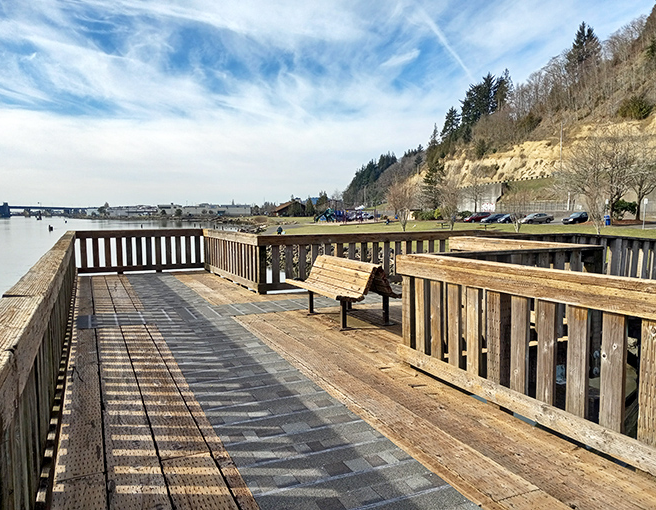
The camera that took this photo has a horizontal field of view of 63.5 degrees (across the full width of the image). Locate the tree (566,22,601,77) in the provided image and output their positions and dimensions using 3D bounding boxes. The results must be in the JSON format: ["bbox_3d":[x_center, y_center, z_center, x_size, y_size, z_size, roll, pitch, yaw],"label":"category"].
[{"bbox_3d":[86.708,-69.061,180.000,10.500,19.500,10.500,0,5,0],"label":"tree"}]

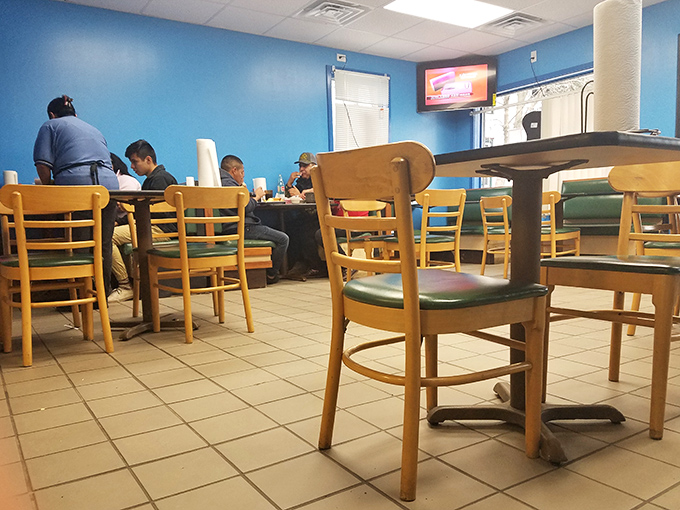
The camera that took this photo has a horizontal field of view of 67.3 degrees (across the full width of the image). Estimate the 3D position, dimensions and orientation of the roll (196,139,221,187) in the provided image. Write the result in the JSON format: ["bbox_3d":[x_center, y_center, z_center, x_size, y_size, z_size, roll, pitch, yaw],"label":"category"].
[{"bbox_3d":[-0.801,-0.540,3.100,0.122,0.290,0.122,-1,4,0],"label":"roll"}]

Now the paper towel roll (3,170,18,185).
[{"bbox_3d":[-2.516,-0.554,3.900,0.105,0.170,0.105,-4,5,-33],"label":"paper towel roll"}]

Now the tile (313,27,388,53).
[{"bbox_3d":[0.127,-2.435,5.770,0.610,0.020,0.600,-4,5,-32],"label":"tile"}]

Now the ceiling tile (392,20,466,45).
[{"bbox_3d":[0.983,-2.411,5.553,0.610,0.030,0.610,-4,5,-33],"label":"ceiling tile"}]

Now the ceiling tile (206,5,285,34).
[{"bbox_3d":[-0.943,-2.359,5.120,0.610,0.020,0.600,-4,5,-32],"label":"ceiling tile"}]

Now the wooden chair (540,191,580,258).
[{"bbox_3d":[1.804,-0.146,4.494,0.458,0.798,0.468,-5,6,-37],"label":"wooden chair"}]

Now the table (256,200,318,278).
[{"bbox_3d":[-0.621,-0.129,5.154,0.770,0.740,1.020,-4,5,-33],"label":"table"}]

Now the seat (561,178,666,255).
[{"bbox_3d":[2.639,-0.319,5.121,0.600,0.900,1.150,-4,5,-33],"label":"seat"}]

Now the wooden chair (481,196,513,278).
[{"bbox_3d":[1.699,-0.192,5.100,0.458,0.798,0.468,-3,5,-26],"label":"wooden chair"}]

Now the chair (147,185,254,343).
[{"bbox_3d":[-0.761,0.025,2.801,0.450,0.790,0.450,-5,5,-36],"label":"chair"}]

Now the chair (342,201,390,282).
[{"bbox_3d":[0.324,-0.090,4.157,0.460,0.790,0.460,-4,5,-31],"label":"chair"}]

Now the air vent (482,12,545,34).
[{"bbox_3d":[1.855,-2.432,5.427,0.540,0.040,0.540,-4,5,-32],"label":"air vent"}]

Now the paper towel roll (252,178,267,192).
[{"bbox_3d":[-0.801,-0.634,5.100,0.120,0.260,0.120,-1,4,0],"label":"paper towel roll"}]

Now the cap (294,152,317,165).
[{"bbox_3d":[-0.339,-0.982,5.250,0.250,0.130,0.175,-5,5,-36],"label":"cap"}]

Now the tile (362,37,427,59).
[{"bbox_3d":[0.660,-2.472,6.090,0.610,0.020,0.600,-4,5,-32],"label":"tile"}]

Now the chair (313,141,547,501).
[{"bbox_3d":[0.219,0.131,1.356,0.458,0.798,0.468,-4,6,-33],"label":"chair"}]

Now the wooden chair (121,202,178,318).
[{"bbox_3d":[-1.100,0.003,3.316,0.468,0.798,0.458,-5,6,-42],"label":"wooden chair"}]

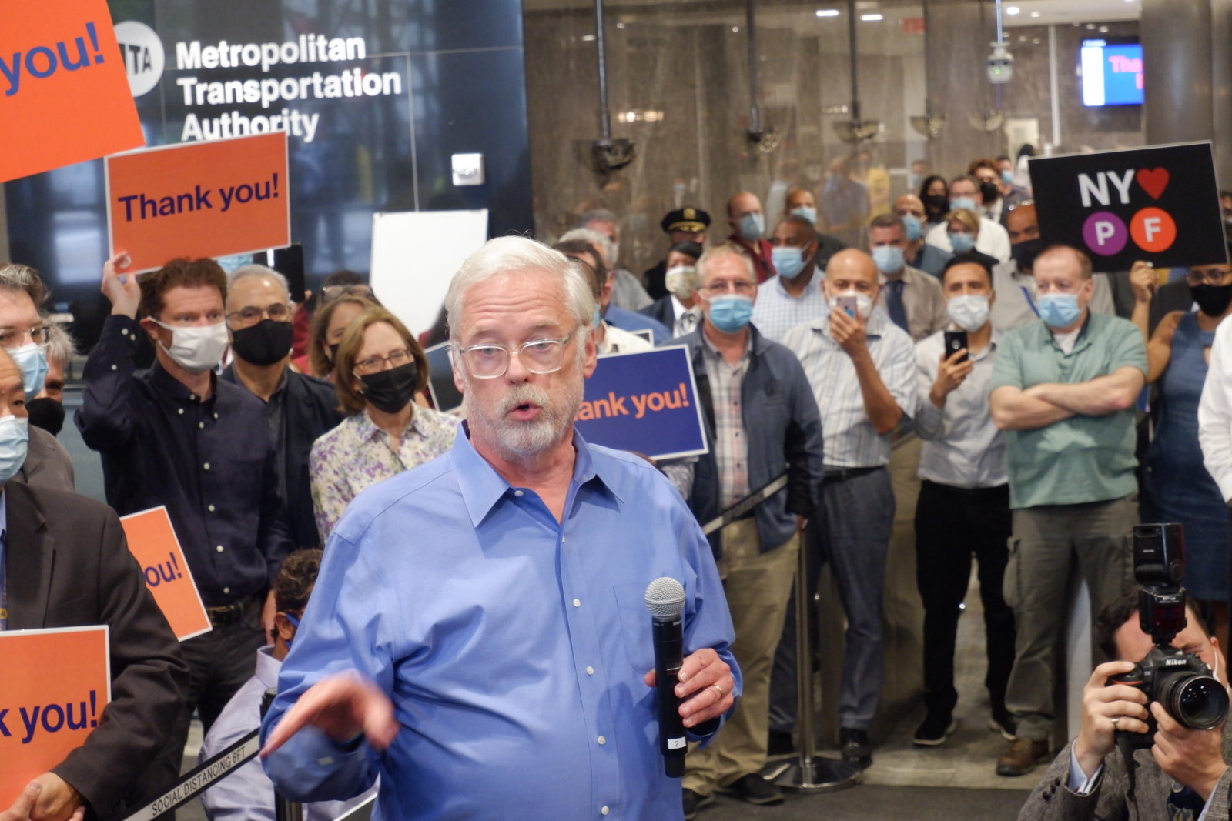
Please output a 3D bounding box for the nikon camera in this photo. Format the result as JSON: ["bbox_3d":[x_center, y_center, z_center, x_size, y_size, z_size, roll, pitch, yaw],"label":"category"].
[{"bbox_3d":[0.924,0.371,3.870,0.165,0.355,0.200,-1,-2,-11],"label":"nikon camera"}]

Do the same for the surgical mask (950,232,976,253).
[{"bbox_3d":[1.832,-0.887,12.300,0.135,0.115,0.080,-1,7,10],"label":"surgical mask"}]

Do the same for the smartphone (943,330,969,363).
[{"bbox_3d":[1.114,-0.190,7.600,0.075,0.150,0.010,-1,13,9],"label":"smartphone"}]

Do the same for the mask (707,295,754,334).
[{"bbox_3d":[0.358,-0.301,7.280,0.148,0.125,0.090,-2,6,2],"label":"mask"}]

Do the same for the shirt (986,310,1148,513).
[{"bbox_3d":[1.476,0.002,7.600,0.490,0.630,0.360,-1,5,17],"label":"shirt"}]

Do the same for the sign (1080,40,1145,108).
[{"bbox_3d":[4.566,-2.961,20.500,0.930,0.550,0.080,-2,5,3],"label":"sign"}]

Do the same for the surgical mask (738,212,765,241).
[{"bbox_3d":[0.657,-0.890,11.300,0.140,0.125,0.085,-6,8,-27],"label":"surgical mask"}]

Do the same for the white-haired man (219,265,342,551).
[{"bbox_3d":[-0.902,0.501,6.289,0.500,1.790,0.320,-4,6,-14],"label":"white-haired man"}]

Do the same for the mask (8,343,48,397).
[{"bbox_3d":[-1.208,-0.081,4.700,0.140,0.112,0.085,-6,6,-36],"label":"mask"}]

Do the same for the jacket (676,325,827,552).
[{"bbox_3d":[0.399,0.099,7.330,0.530,0.750,0.340,-2,7,7],"label":"jacket"}]

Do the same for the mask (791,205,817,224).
[{"bbox_3d":[1.027,-1.058,12.700,0.145,0.115,0.090,-4,5,-14],"label":"mask"}]

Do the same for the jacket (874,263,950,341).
[{"bbox_3d":[1.231,-0.319,10.500,0.520,0.680,0.310,-2,5,6],"label":"jacket"}]

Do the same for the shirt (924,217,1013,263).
[{"bbox_3d":[1.940,-0.733,12.800,0.500,0.660,0.300,-2,7,8],"label":"shirt"}]

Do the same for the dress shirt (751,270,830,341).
[{"bbox_3d":[0.729,-0.253,9.500,0.500,0.660,0.300,-1,7,14],"label":"dress shirt"}]

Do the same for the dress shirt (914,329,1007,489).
[{"bbox_3d":[1.215,-0.011,7.970,0.410,0.560,0.300,-2,6,7],"label":"dress shirt"}]

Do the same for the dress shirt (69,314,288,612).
[{"bbox_3d":[-0.965,0.111,5.200,0.430,0.620,0.340,-5,6,-27],"label":"dress shirt"}]

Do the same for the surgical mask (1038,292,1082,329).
[{"bbox_3d":[1.422,-0.320,7.450,0.140,0.120,0.085,1,8,28],"label":"surgical mask"}]

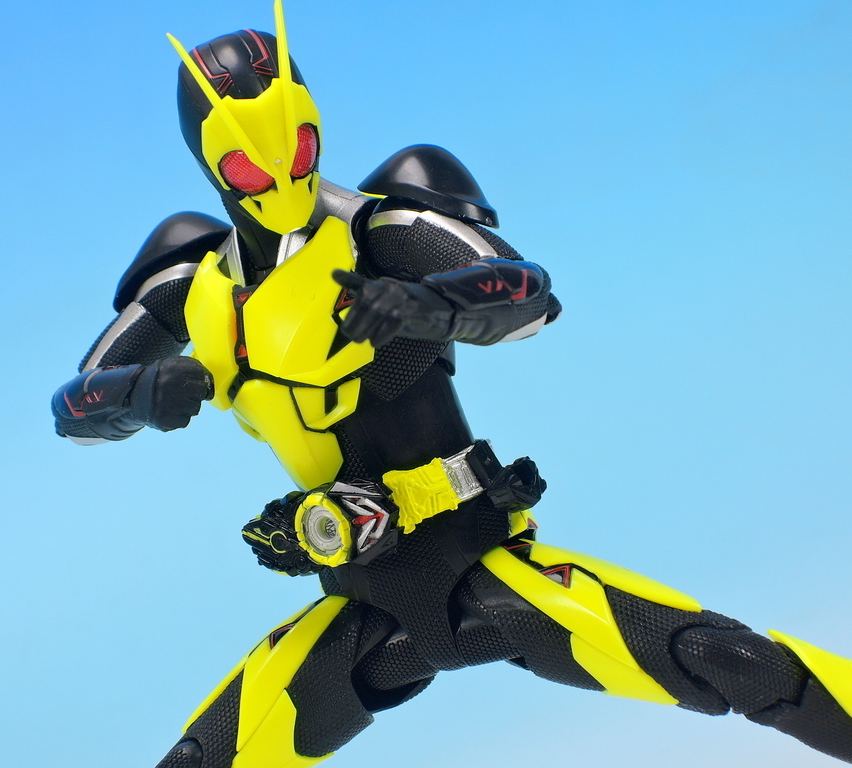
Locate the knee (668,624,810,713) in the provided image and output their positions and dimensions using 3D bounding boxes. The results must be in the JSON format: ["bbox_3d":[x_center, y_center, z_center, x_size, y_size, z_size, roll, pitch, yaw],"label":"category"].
[{"bbox_3d":[0.034,0.031,0.382,0.014,0.009,0.009,22,-14,3],"label":"knee"}]

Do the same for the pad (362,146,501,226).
[{"bbox_3d":[0.000,-0.021,0.376,0.015,0.008,0.013,13,3,24],"label":"pad"}]

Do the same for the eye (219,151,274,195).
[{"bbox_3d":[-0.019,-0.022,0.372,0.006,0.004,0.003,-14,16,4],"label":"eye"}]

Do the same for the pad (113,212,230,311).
[{"bbox_3d":[-0.028,-0.013,0.388,0.013,0.009,0.013,-22,7,29],"label":"pad"}]

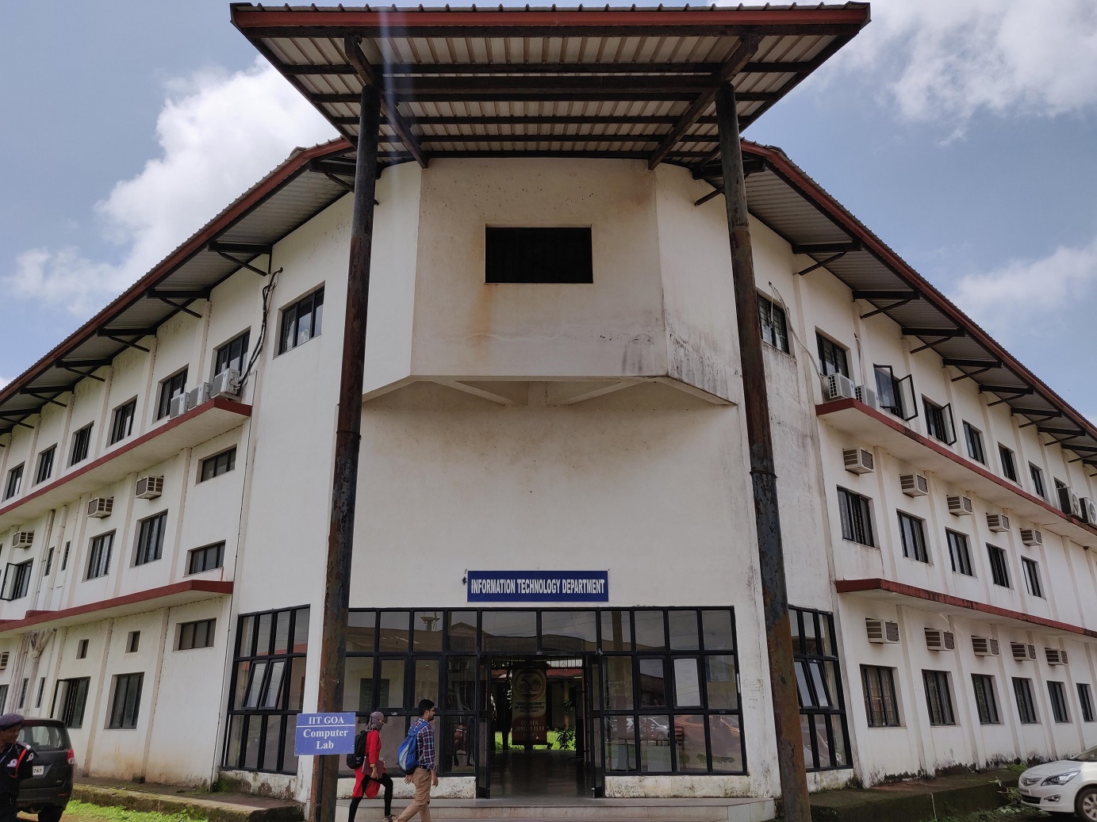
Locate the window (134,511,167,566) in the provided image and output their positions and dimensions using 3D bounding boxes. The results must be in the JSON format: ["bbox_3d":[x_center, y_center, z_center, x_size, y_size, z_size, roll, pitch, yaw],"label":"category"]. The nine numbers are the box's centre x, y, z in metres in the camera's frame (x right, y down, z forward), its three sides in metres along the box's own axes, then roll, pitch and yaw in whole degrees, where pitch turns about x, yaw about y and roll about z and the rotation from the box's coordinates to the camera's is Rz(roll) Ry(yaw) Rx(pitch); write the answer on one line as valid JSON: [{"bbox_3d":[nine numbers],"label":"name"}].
[{"bbox_3d":[-10.196,3.319,20.379,1.749,1.257,0.120,-18,-27,38],"label":"window"}]

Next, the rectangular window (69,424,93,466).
[{"bbox_3d":[-15.336,1.170,26.061,1.761,1.287,0.120,-18,-27,38],"label":"rectangular window"}]

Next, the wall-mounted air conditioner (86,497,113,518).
[{"bbox_3d":[-12.205,2.662,21.586,0.650,0.435,0.400,-18,-27,39],"label":"wall-mounted air conditioner"}]

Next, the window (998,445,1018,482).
[{"bbox_3d":[14.615,1.733,25.241,1.530,1.163,0.120,19,-27,-40],"label":"window"}]

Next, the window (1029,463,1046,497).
[{"bbox_3d":[19.018,2.778,30.852,1.721,1.298,0.120,19,-28,-41],"label":"window"}]

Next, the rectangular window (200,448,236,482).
[{"bbox_3d":[-7.892,1.351,18.952,1.792,0.595,0.120,-18,-27,38],"label":"rectangular window"}]

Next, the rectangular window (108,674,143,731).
[{"bbox_3d":[-9.829,6.794,18.528,1.811,1.210,0.160,-18,-27,38],"label":"rectangular window"}]

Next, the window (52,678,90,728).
[{"bbox_3d":[-11.890,7.292,19.786,1.817,1.159,0.260,-18,-27,39],"label":"window"}]

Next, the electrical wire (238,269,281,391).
[{"bbox_3d":[-6.877,-1.954,18.704,1.060,3.100,0.300,-18,-27,38],"label":"electrical wire"}]

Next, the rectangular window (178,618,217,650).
[{"bbox_3d":[-7.545,4.846,17.095,1.832,0.583,0.160,-18,-27,38],"label":"rectangular window"}]

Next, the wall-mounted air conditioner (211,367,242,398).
[{"bbox_3d":[-7.395,-0.587,18.157,0.685,0.555,0.268,-18,-27,38],"label":"wall-mounted air conditioner"}]

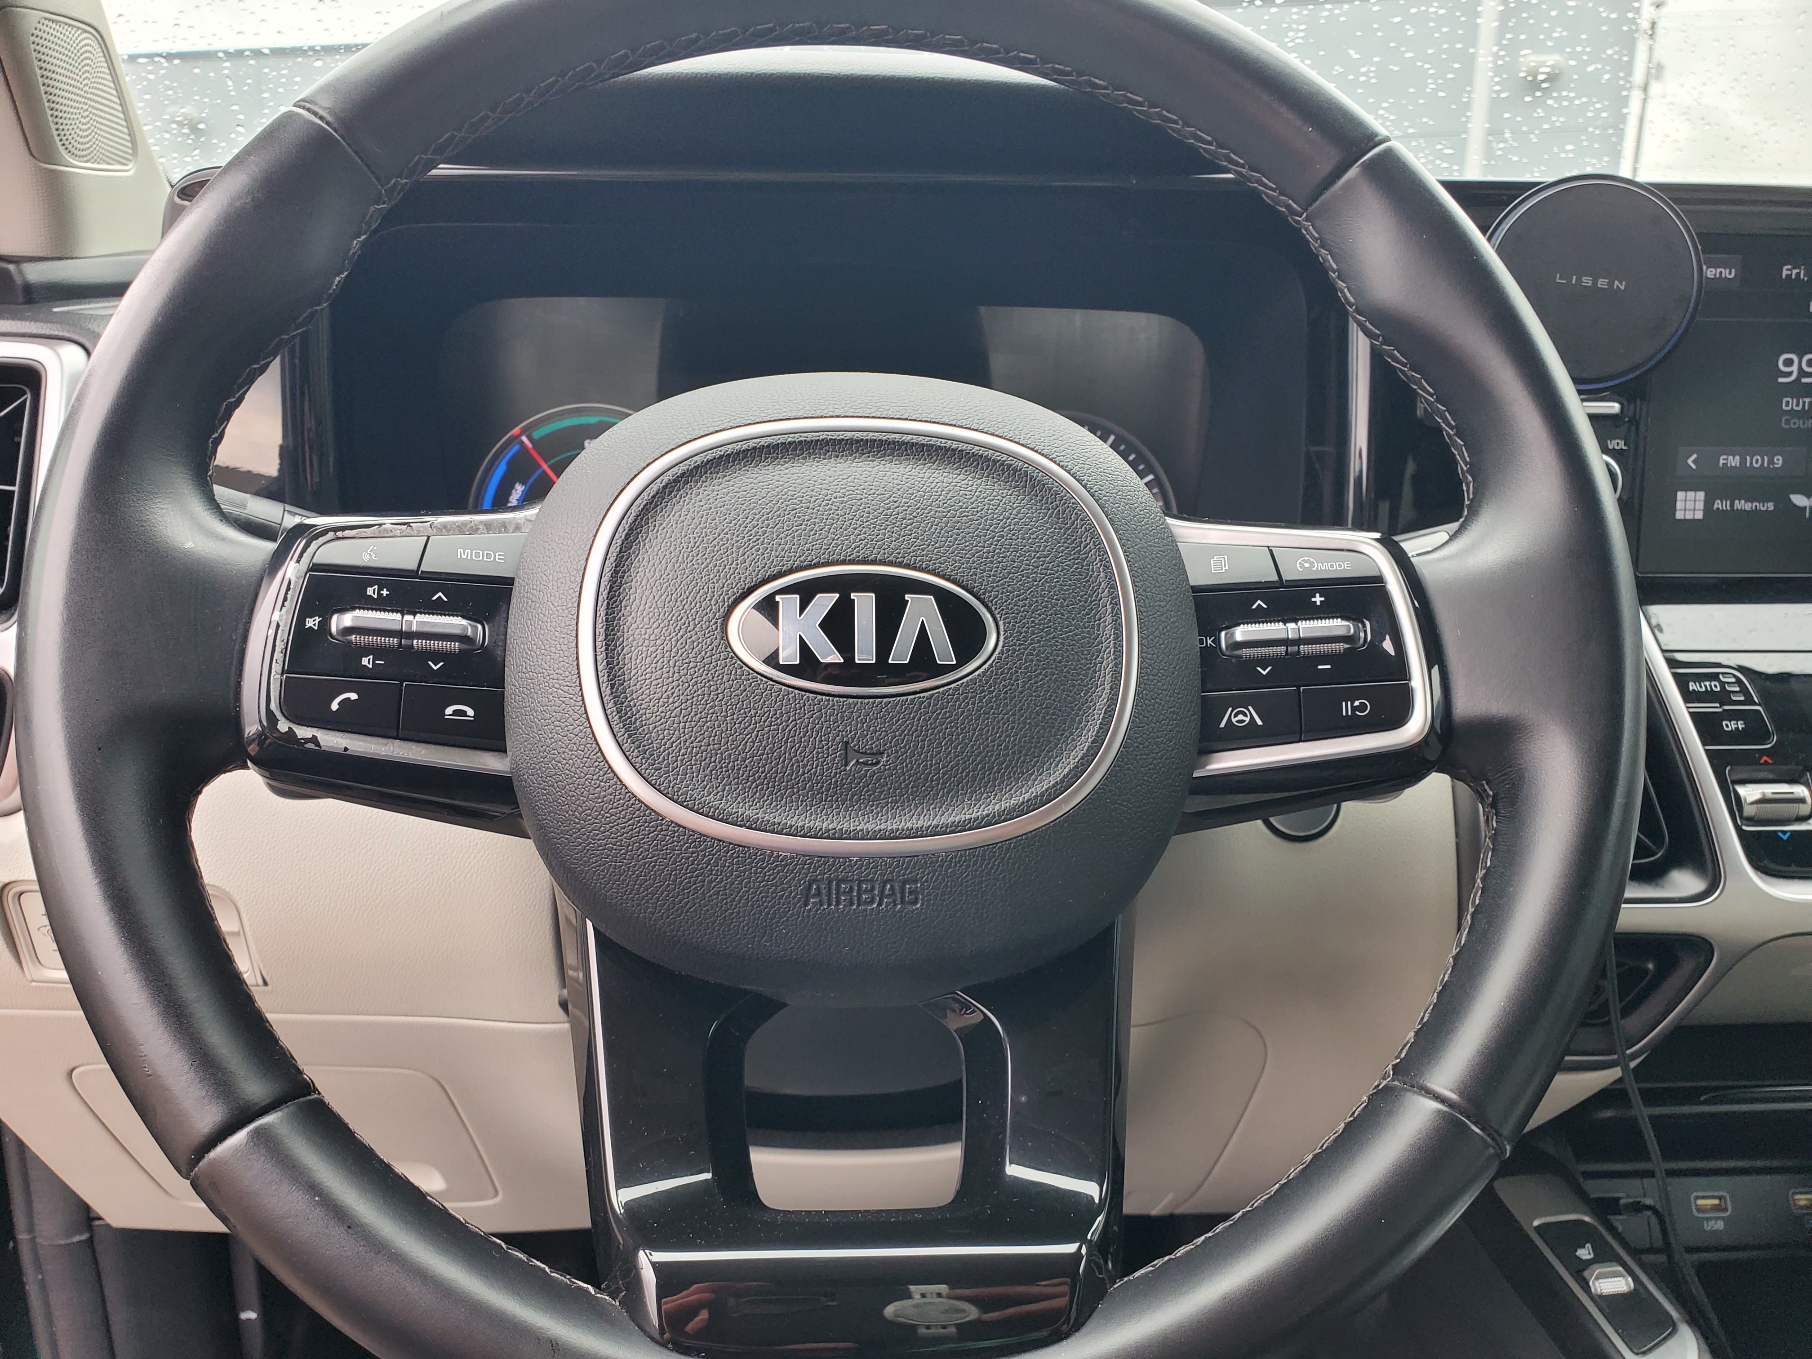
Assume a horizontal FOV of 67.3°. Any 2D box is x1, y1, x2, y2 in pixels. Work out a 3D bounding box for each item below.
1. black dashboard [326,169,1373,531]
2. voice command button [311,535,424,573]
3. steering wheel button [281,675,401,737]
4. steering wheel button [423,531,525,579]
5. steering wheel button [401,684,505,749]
[{"bbox_3d":[-0.030,-0.111,0.485,0.355,0.130,0.060,-1,6,-3],"label":"black dashboard"},{"bbox_3d":[-0.125,-0.029,0.319,0.026,0.009,0.005,3,-22,-4],"label":"voice command button"},{"bbox_3d":[-0.129,0.006,0.311,0.027,0.013,0.005,3,-12,-4],"label":"steering wheel button"},{"bbox_3d":[-0.102,-0.029,0.320,0.025,0.010,0.005,3,-22,-4],"label":"steering wheel button"},{"bbox_3d":[-0.104,0.009,0.312,0.024,0.013,0.005,3,-12,-4],"label":"steering wheel button"}]

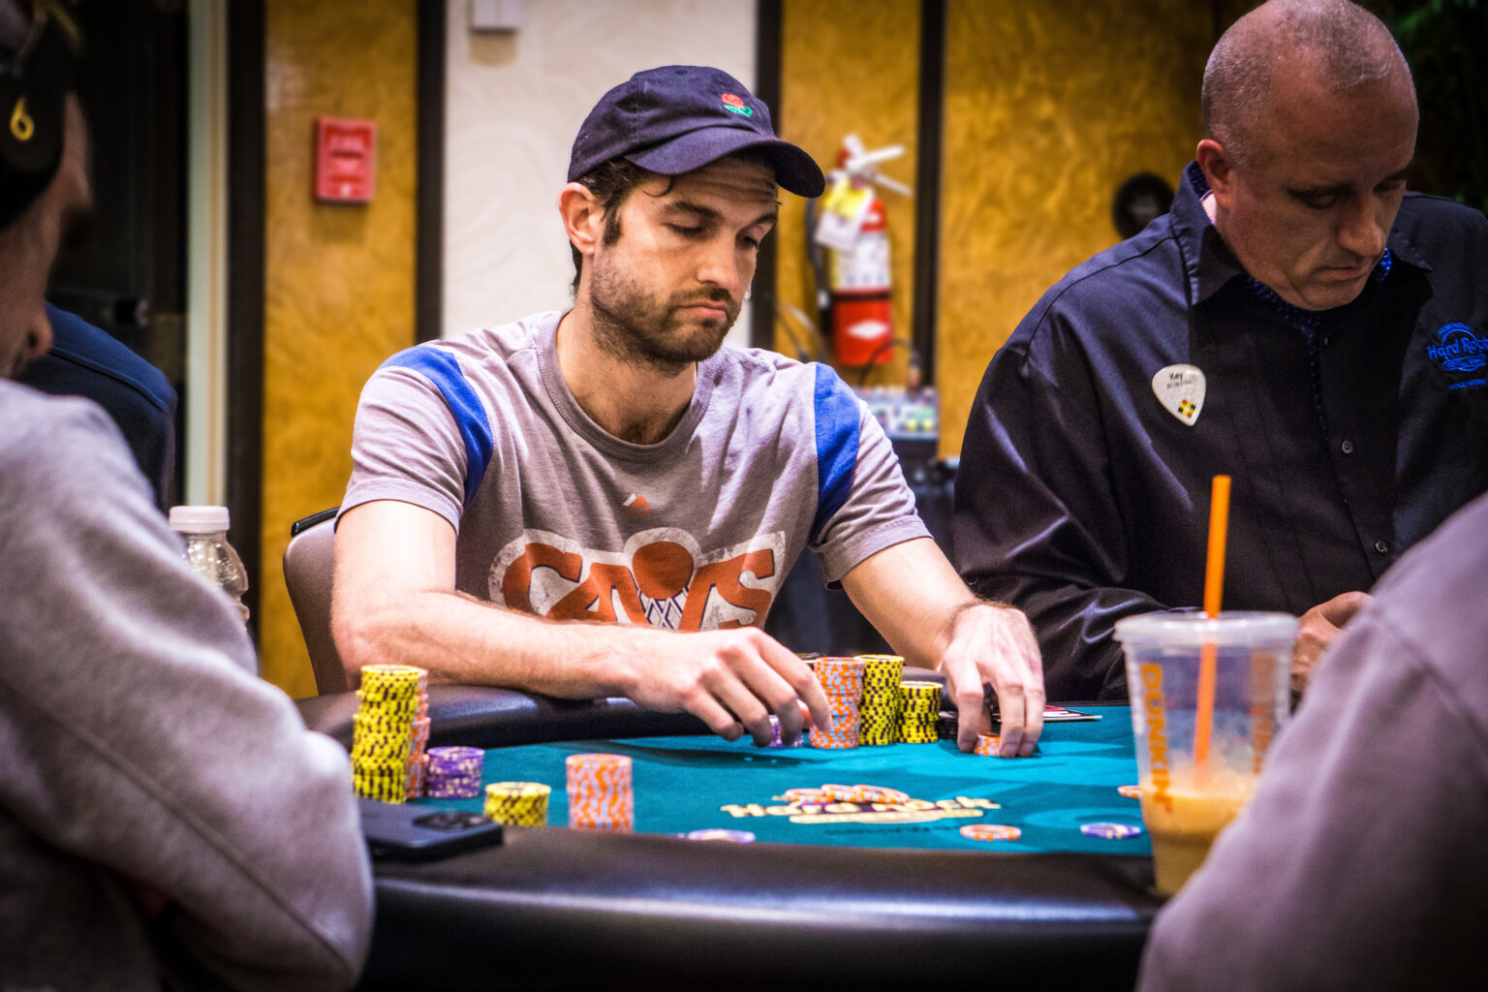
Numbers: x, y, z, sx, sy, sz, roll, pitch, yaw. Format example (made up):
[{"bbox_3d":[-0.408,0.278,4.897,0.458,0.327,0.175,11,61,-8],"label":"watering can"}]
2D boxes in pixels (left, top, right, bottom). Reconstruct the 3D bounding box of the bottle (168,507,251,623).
[{"bbox_3d":[-0.377,0.108,2.507,0.072,0.200,0.072,1,4,-10],"label":"bottle"}]

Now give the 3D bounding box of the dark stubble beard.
[{"bbox_3d":[-0.060,-0.161,3.160,0.132,0.110,0.100,-2,16,-42],"label":"dark stubble beard"}]

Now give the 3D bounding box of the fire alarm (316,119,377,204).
[{"bbox_3d":[-0.679,-0.573,6.200,0.102,0.140,0.040,0,4,-16],"label":"fire alarm"}]

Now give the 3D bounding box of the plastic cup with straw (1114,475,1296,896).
[{"bbox_3d":[0.258,0.107,2.030,0.101,0.236,0.101,1,4,0],"label":"plastic cup with straw"}]

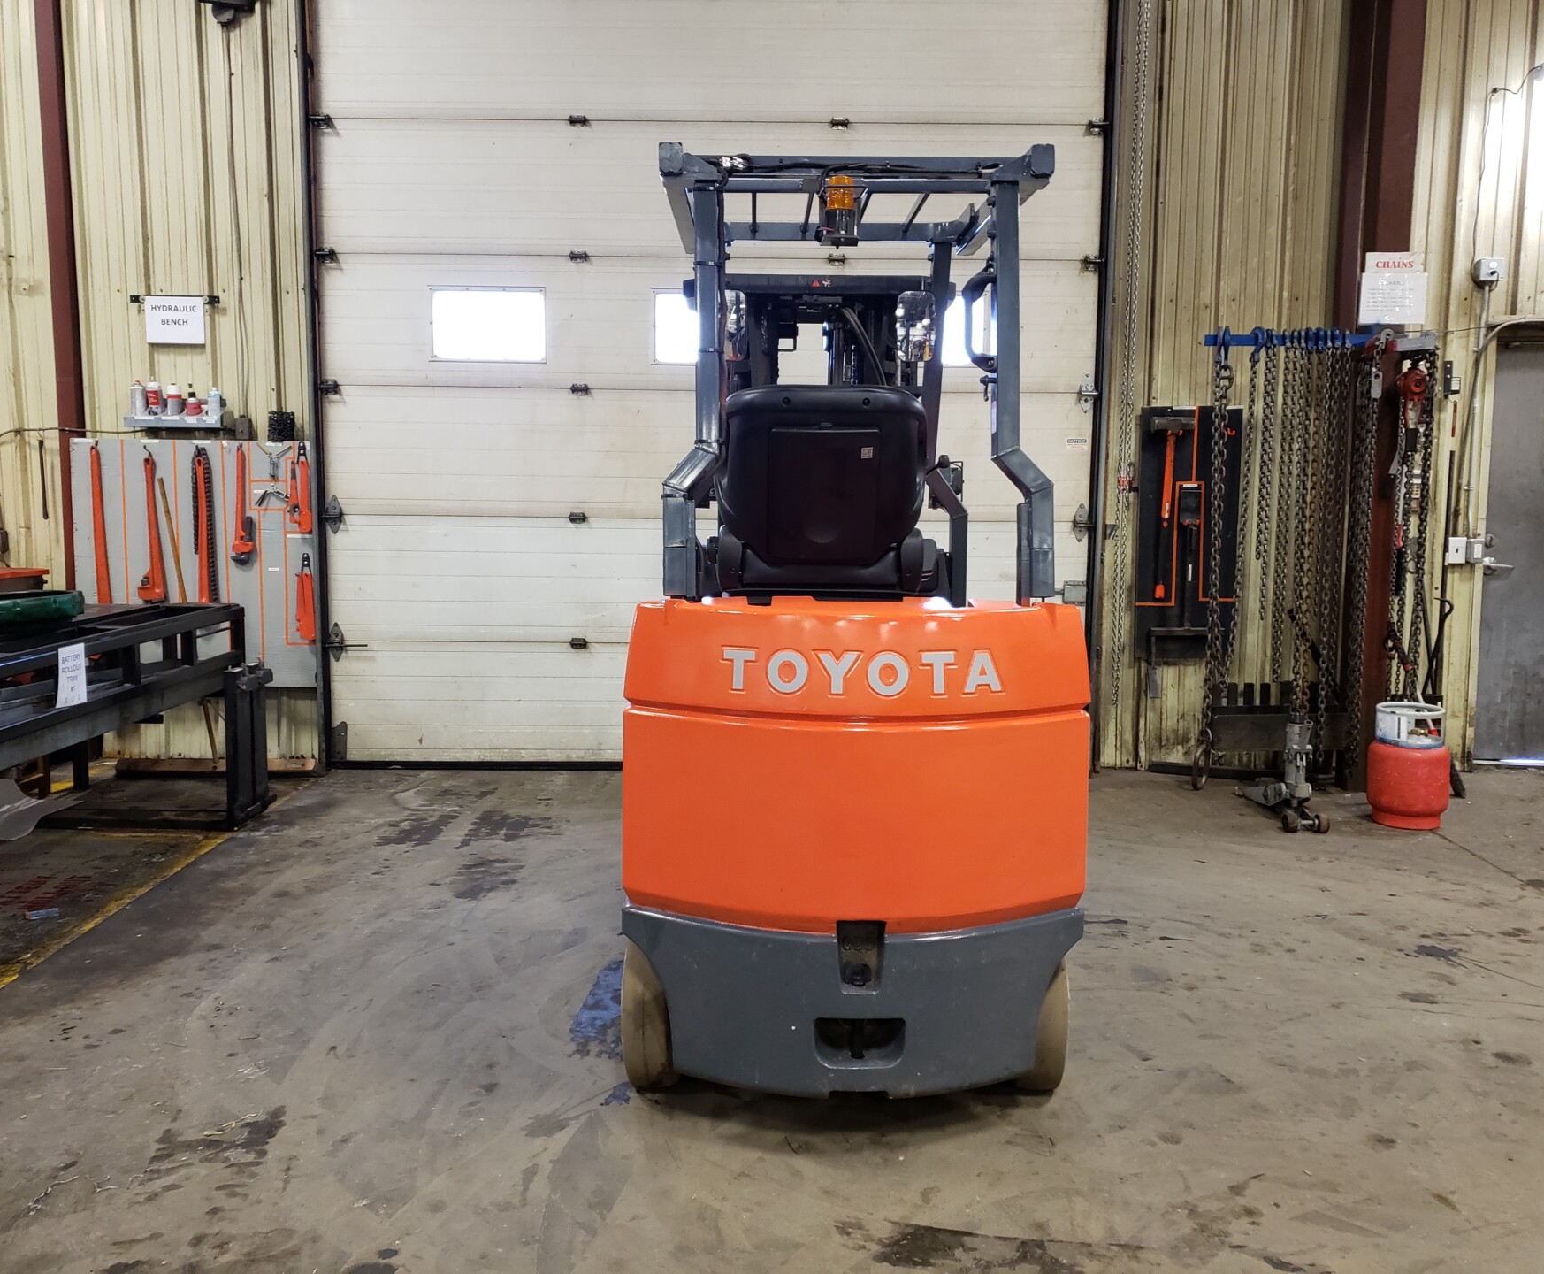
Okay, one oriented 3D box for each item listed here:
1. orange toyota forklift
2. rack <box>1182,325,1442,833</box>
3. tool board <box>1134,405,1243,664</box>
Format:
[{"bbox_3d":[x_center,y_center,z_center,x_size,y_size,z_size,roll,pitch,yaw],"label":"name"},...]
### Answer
[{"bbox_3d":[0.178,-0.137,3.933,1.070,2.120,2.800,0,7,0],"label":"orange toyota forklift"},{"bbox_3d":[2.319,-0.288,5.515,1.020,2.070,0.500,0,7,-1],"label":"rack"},{"bbox_3d":[1.993,-0.481,6.115,0.480,1.210,0.070,0,7,-1],"label":"tool board"}]

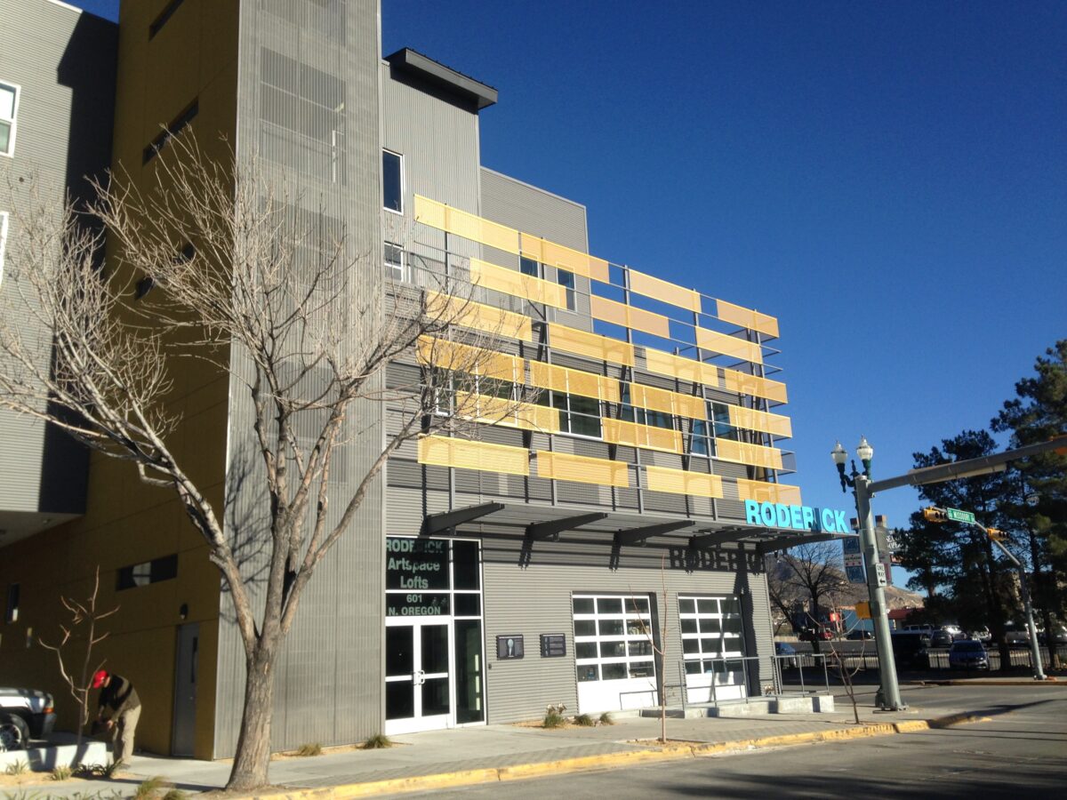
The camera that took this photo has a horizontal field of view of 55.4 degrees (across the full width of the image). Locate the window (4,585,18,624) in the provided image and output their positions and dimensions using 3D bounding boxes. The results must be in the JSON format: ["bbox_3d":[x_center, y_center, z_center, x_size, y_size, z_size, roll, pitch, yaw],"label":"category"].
[{"bbox_3d":[-12.858,5.031,25.185,0.150,1.000,0.750,11,-19,-42],"label":"window"}]

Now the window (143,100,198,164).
[{"bbox_3d":[-7.744,-5.743,21.849,0.150,0.450,2.750,11,-19,-42],"label":"window"}]

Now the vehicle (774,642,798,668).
[{"bbox_3d":[13.853,14.224,56.500,1.800,1.500,4.400,-5,-14,9],"label":"vehicle"}]

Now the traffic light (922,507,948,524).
[{"bbox_3d":[13.955,4.003,35.358,1.100,0.400,0.450,11,-19,-42],"label":"traffic light"}]

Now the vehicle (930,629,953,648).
[{"bbox_3d":[34.944,20.457,87.000,1.820,1.520,4.400,-9,-15,24],"label":"vehicle"}]

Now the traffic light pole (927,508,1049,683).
[{"bbox_3d":[16.488,7.141,36.981,7.970,6.170,0.600,11,-19,-42],"label":"traffic light pole"}]

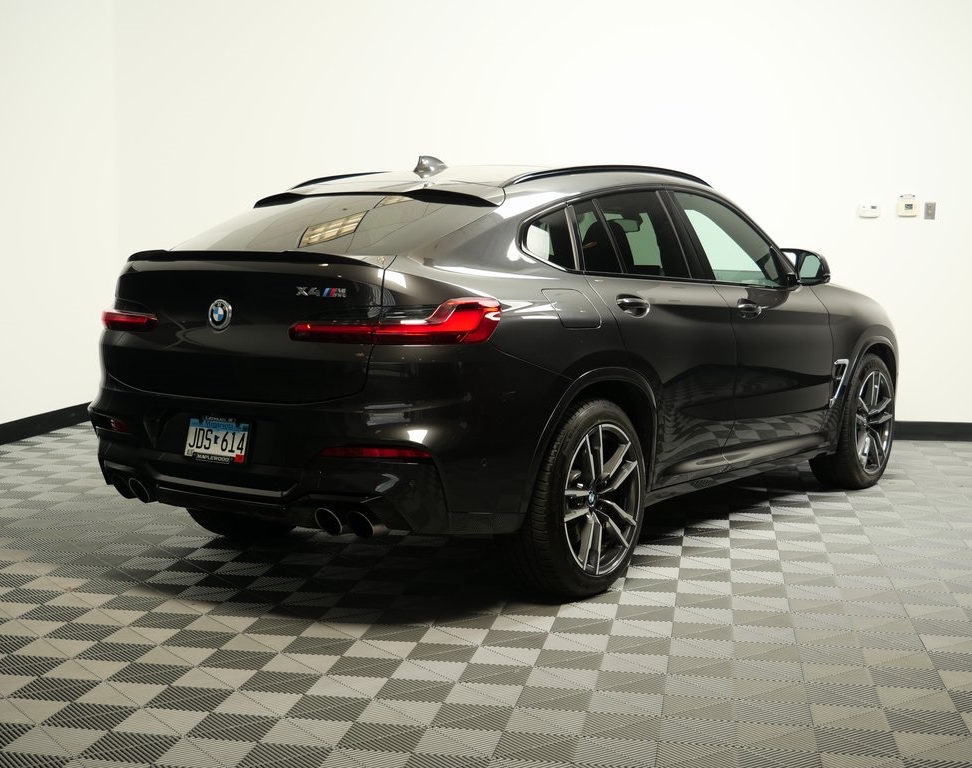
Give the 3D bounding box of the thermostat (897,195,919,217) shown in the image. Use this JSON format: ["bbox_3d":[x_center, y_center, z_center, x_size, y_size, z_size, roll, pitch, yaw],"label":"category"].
[{"bbox_3d":[2.829,-1.199,9.141,0.145,0.150,0.040,1,5,10],"label":"thermostat"}]

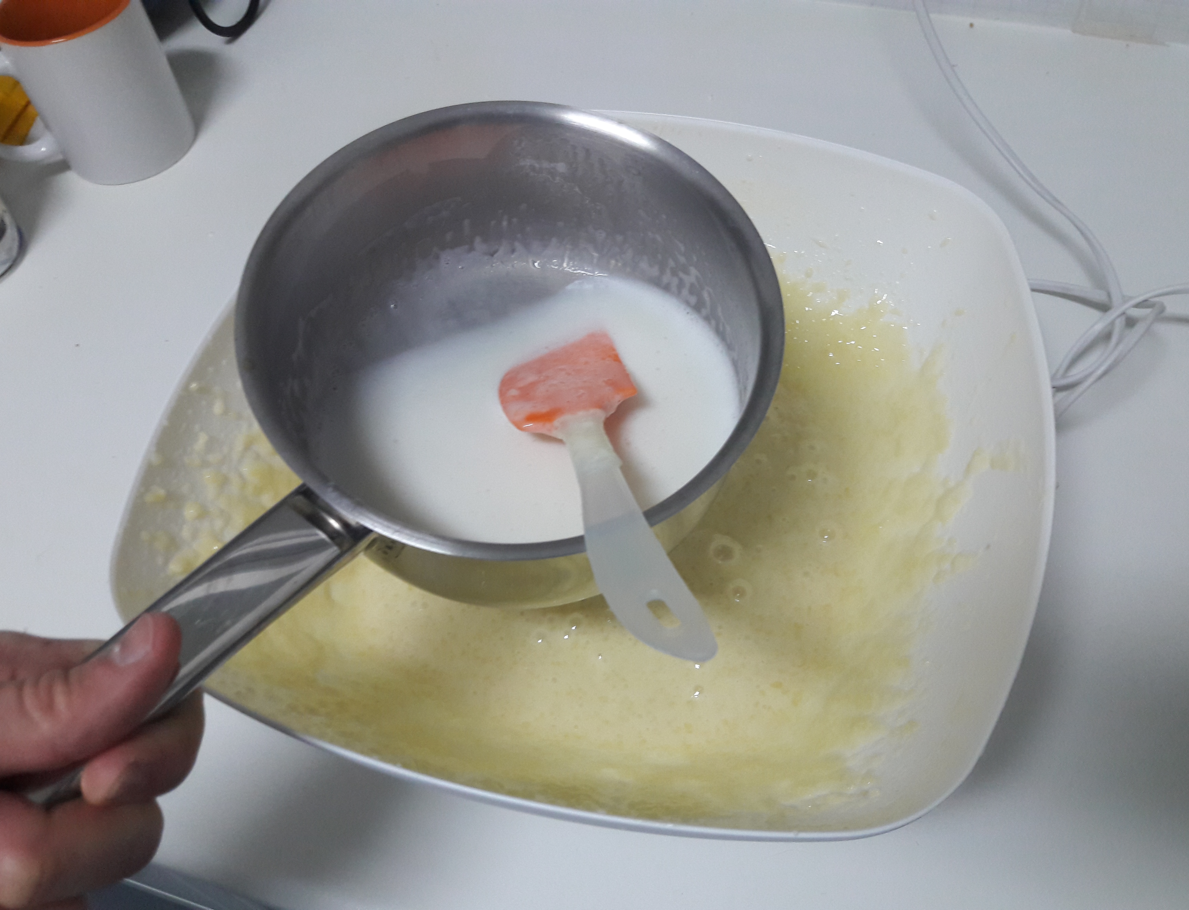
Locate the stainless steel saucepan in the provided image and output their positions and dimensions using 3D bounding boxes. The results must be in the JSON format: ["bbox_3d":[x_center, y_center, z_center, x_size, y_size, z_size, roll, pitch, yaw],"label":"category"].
[{"bbox_3d":[-0.073,0.015,0.308,0.172,0.091,0.322,37,68,14],"label":"stainless steel saucepan"}]

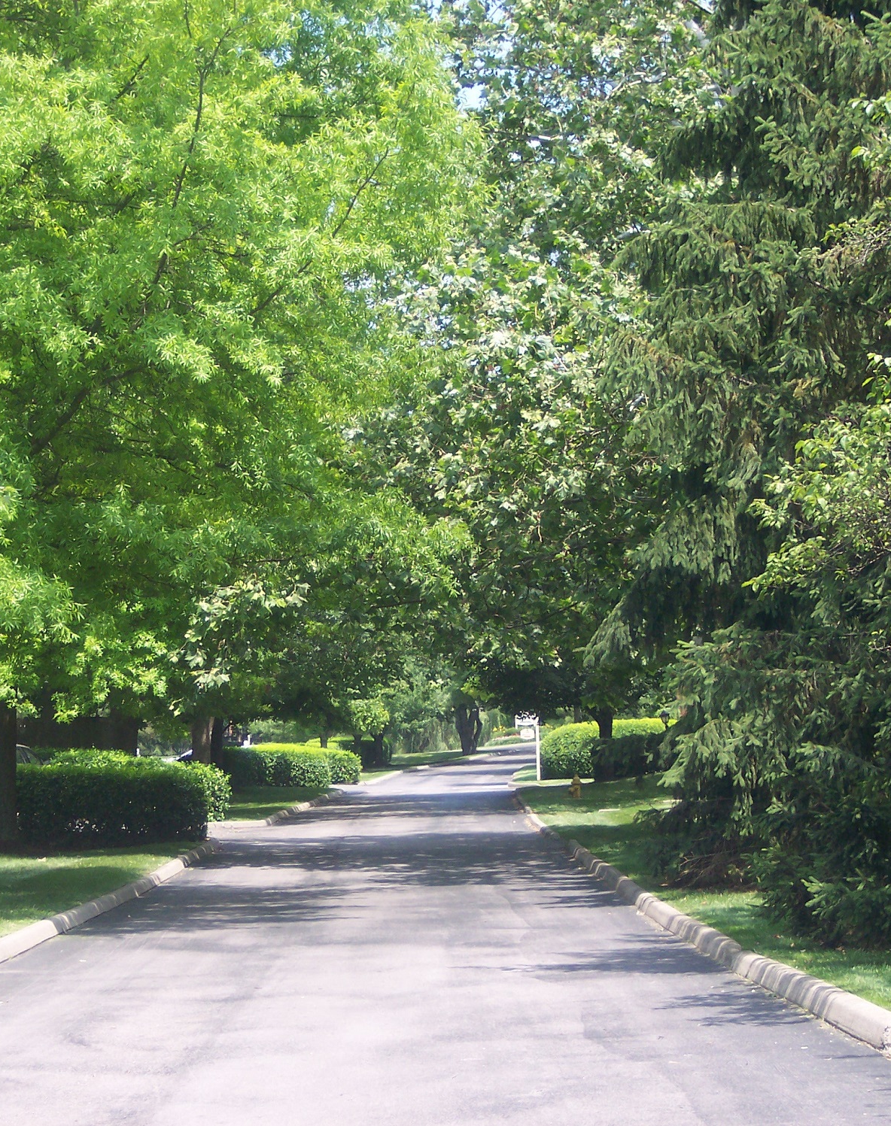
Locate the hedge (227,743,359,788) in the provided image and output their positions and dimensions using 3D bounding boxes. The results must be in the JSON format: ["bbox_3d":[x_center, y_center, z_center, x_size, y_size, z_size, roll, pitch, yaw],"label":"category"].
[{"bbox_3d":[-5.690,7.300,98.500,5.100,1.500,2.400,0,-4,0],"label":"hedge"}]

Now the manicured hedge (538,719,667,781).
[{"bbox_3d":[6.150,6.910,101.300,5.300,2.200,2.100,0,-4,0],"label":"manicured hedge"}]

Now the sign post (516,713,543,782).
[{"bbox_3d":[3.000,6.660,99.000,0.960,2.490,0.140,0,-4,0],"label":"sign post"}]

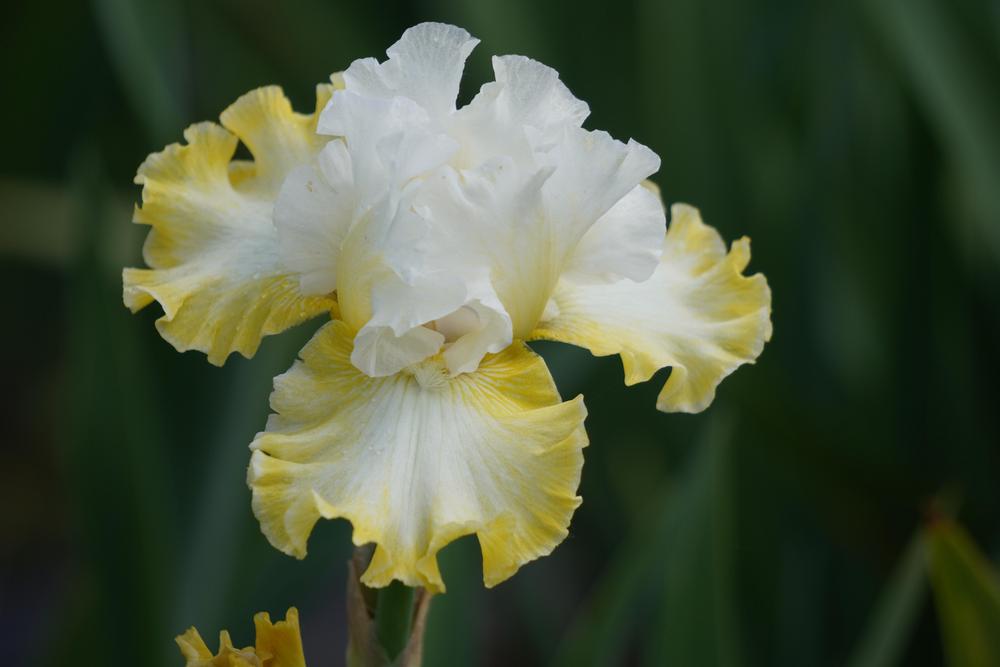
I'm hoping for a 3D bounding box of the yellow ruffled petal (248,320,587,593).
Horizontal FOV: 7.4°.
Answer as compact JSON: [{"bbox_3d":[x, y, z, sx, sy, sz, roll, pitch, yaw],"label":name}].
[{"bbox_3d":[-0.018,0.027,1.690,0.073,0.047,0.053,1,18,3],"label":"yellow ruffled petal"}]

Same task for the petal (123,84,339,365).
[{"bbox_3d":[-0.054,-0.025,1.740,0.061,0.051,0.067,8,20,24],"label":"petal"}]

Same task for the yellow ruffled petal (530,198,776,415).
[{"bbox_3d":[0.031,-0.007,1.740,0.062,0.041,0.067,-8,20,-24],"label":"yellow ruffled petal"}]

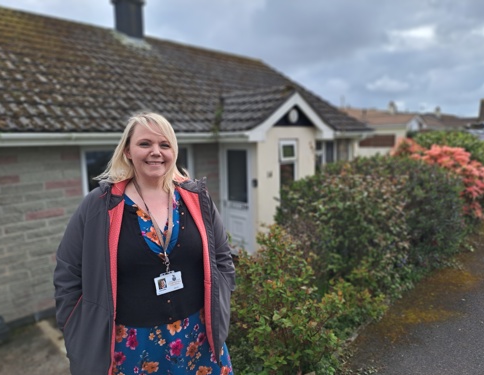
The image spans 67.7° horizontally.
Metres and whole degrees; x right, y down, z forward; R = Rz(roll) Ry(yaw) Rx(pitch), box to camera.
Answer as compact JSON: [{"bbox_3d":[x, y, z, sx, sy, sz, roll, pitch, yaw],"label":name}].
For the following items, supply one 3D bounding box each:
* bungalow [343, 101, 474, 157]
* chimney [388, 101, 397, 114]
[{"bbox_3d":[9.840,-3.693,24.913,13.000,4.600,8.500,-9,10,-44],"label":"bungalow"},{"bbox_3d":[10.714,-5.695,25.707,0.500,1.050,0.500,-9,10,-44],"label":"chimney"}]

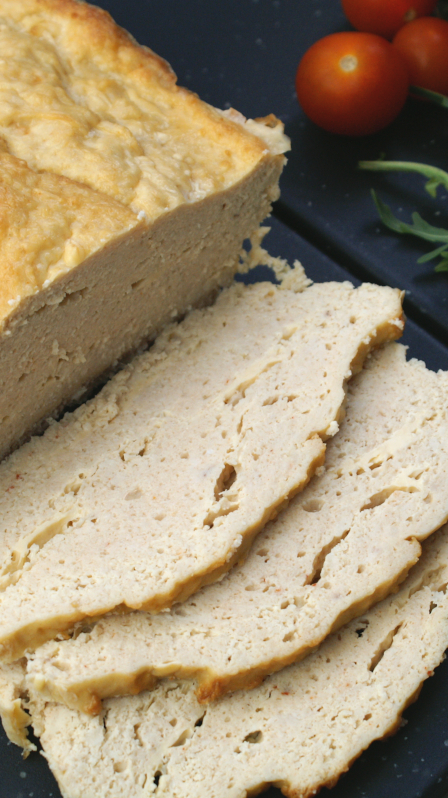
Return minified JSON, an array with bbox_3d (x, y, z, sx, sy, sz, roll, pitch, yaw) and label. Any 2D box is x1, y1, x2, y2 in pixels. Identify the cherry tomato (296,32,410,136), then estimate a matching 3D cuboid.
[{"bbox_3d":[0.030,-0.073,0.518,0.026,0.024,0.025,0,59,0],"label":"cherry tomato"}]

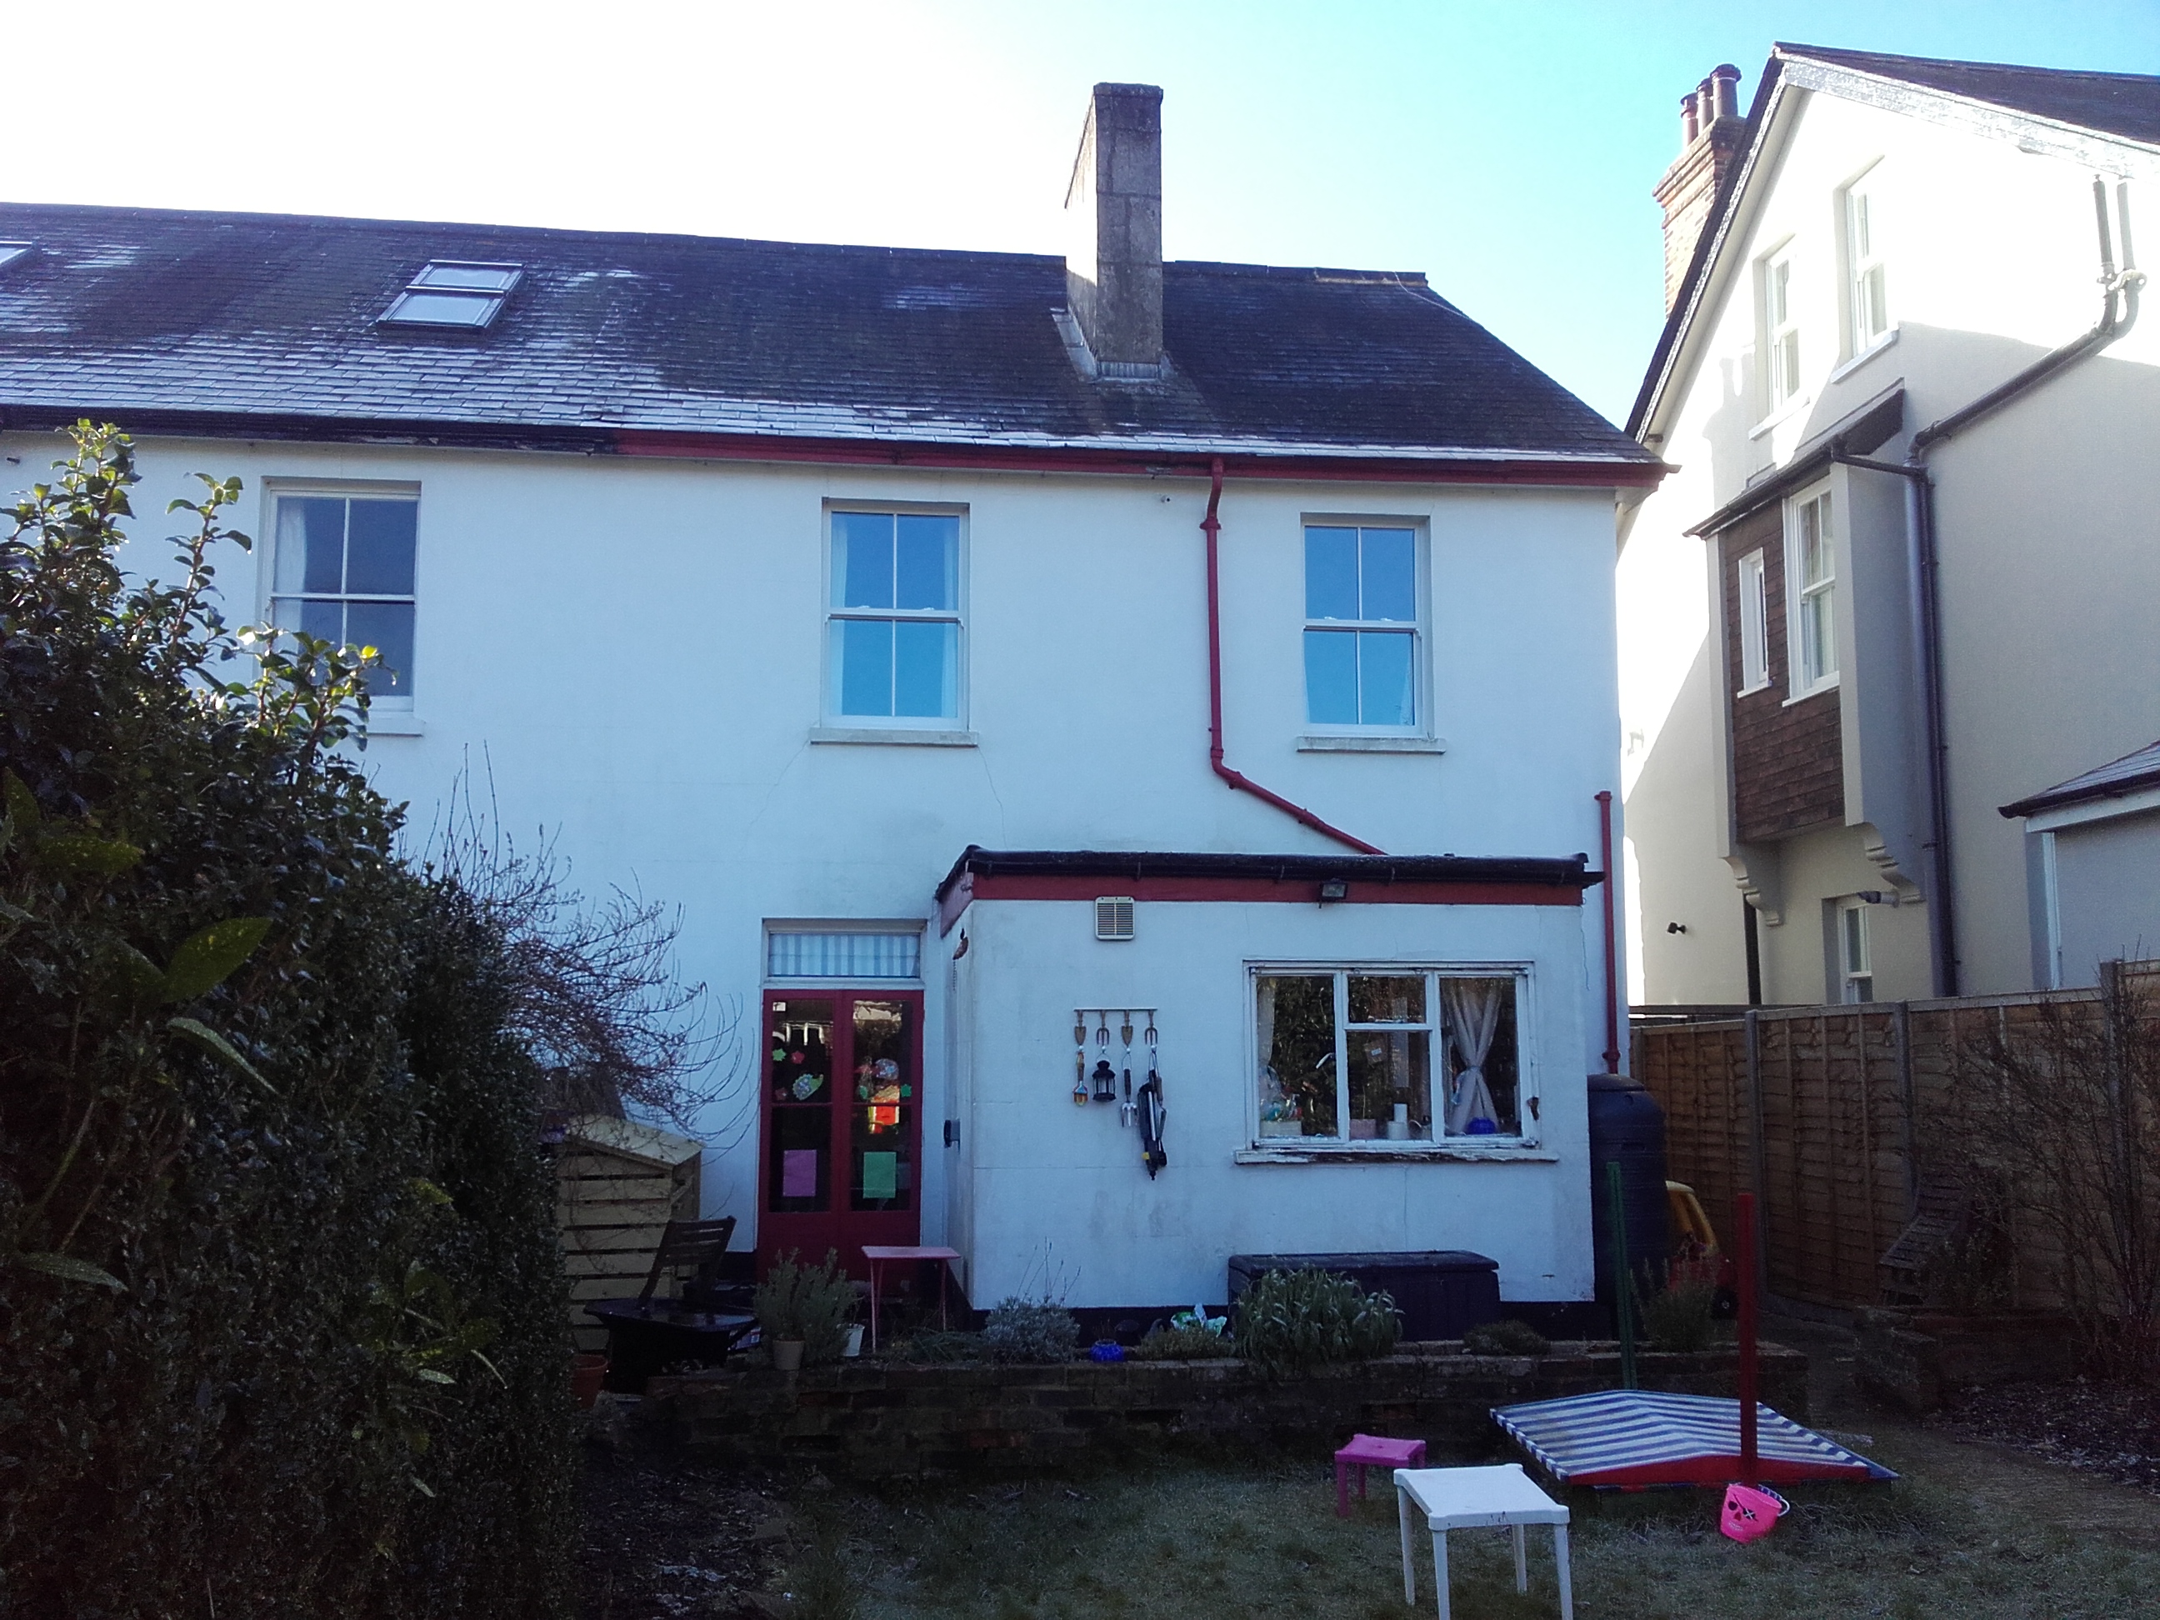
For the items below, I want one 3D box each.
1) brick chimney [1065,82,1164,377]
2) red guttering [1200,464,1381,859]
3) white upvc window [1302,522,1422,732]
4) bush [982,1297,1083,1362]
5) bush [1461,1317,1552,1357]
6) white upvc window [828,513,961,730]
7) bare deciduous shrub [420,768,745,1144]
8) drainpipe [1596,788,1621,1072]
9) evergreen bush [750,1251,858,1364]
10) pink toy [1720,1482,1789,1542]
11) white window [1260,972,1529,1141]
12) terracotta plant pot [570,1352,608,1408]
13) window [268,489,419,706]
[{"bbox_3d":[0.266,-4.302,15.634,0.520,2.334,1.870,1,-7,-7],"label":"brick chimney"},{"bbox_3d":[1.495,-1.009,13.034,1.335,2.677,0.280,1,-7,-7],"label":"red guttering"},{"bbox_3d":[1.958,-1.254,13.457,0.883,1.508,0.100,1,-7,-7],"label":"white upvc window"},{"bbox_3d":[-0.193,2.052,7.638,0.394,0.254,0.380,1,-7,-6],"label":"bush"},{"bbox_3d":[1.727,2.134,7.840,0.381,0.153,0.330,1,-7,-6],"label":"bush"},{"bbox_3d":[-1.243,-1.291,13.054,0.955,1.523,0.100,1,-7,-7],"label":"white upvc window"},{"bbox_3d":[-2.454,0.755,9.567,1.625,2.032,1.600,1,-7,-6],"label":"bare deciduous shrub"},{"bbox_3d":[3.543,0.826,12.975,0.090,1.935,0.090,1,-7,-6],"label":"drainpipe"},{"bbox_3d":[-1.067,1.925,7.506,0.409,0.442,0.400,1,-7,-6],"label":"evergreen bush"},{"bbox_3d":[2.173,2.271,6.250,0.185,0.170,0.200,18,1,-45],"label":"pink toy"},{"bbox_3d":[1.589,1.262,9.872,1.481,0.940,0.120,1,-7,-6],"label":"white window"},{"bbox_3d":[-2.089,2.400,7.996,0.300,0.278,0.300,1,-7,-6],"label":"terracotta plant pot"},{"bbox_3d":[-4.808,-1.345,12.606,0.953,1.526,0.100,1,-7,-7],"label":"window"}]

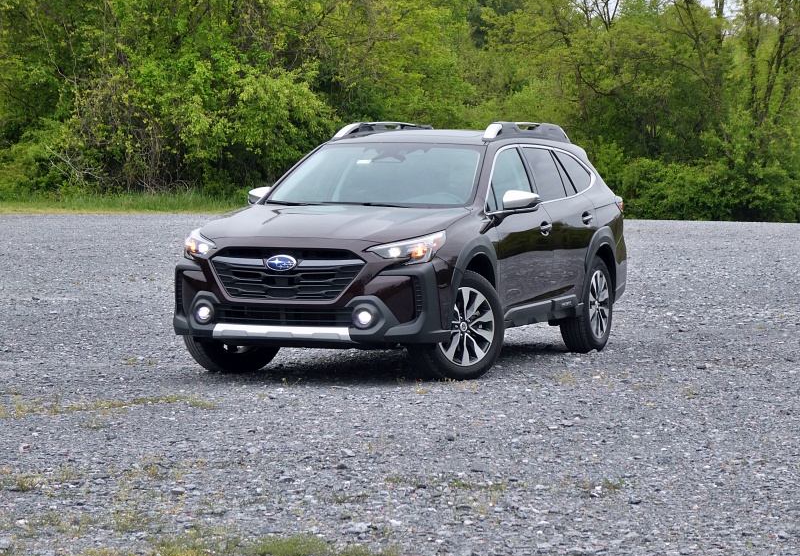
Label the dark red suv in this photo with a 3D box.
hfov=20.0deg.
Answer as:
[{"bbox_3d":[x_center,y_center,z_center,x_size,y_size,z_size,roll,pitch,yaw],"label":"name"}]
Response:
[{"bbox_3d":[0.180,-0.254,15.900,1.950,1.680,4.870,1,3,22],"label":"dark red suv"}]

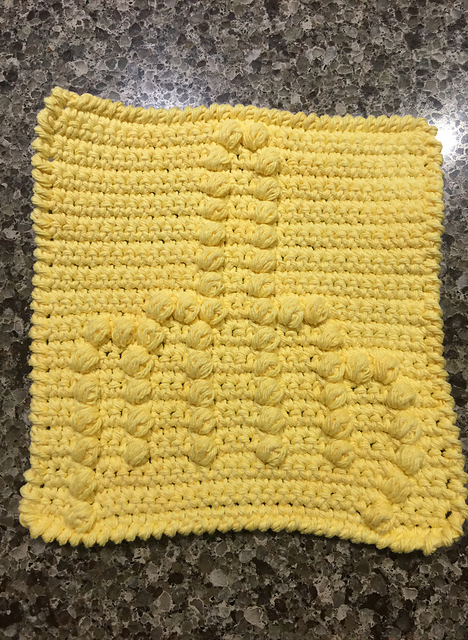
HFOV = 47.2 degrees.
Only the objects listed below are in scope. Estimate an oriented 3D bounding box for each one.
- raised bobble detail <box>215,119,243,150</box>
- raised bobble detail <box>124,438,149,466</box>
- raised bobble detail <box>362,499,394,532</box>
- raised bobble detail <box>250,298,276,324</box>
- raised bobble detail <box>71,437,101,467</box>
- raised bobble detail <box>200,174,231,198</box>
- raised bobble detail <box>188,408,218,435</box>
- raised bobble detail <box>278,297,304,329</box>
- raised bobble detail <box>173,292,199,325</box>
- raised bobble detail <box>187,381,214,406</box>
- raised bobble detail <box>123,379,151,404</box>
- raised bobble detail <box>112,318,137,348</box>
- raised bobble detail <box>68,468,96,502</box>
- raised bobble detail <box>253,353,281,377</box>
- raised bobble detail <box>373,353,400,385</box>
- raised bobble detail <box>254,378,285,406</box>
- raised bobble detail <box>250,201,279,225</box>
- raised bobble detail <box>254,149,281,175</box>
[{"bbox_3d":[-0.002,-0.106,0.310,0.015,0.008,0.018,0,81,0],"label":"raised bobble detail"},{"bbox_3d":[-0.050,0.069,0.281,0.014,0.010,0.014,0,78,0],"label":"raised bobble detail"},{"bbox_3d":[0.072,0.098,0.269,0.016,0.009,0.017,0,78,0],"label":"raised bobble detail"},{"bbox_3d":[0.016,-0.005,0.294,0.014,0.008,0.014,0,81,0],"label":"raised bobble detail"},{"bbox_3d":[-0.077,0.069,0.281,0.015,0.010,0.015,0,78,0],"label":"raised bobble detail"},{"bbox_3d":[-0.011,-0.076,0.306,0.017,0.009,0.013,0,78,0],"label":"raised bobble detail"},{"bbox_3d":[-0.017,0.054,0.284,0.015,0.008,0.014,0,81,0],"label":"raised bobble detail"},{"bbox_3d":[0.031,-0.004,0.294,0.013,0.008,0.016,0,81,0],"label":"raised bobble detail"},{"bbox_3d":[-0.026,-0.006,0.296,0.015,0.010,0.017,0,78,0],"label":"raised bobble detail"},{"bbox_3d":[-0.018,0.039,0.287,0.015,0.010,0.013,0,78,0],"label":"raised bobble detail"},{"bbox_3d":[-0.052,0.038,0.287,0.015,0.010,0.013,0,78,0],"label":"raised bobble detail"},{"bbox_3d":[-0.061,0.007,0.299,0.014,0.009,0.016,0,81,0],"label":"raised bobble detail"},{"bbox_3d":[-0.077,0.085,0.274,0.014,0.009,0.016,0,81,0],"label":"raised bobble detail"},{"bbox_3d":[0.017,0.024,0.283,0.014,0.009,0.013,0,81,0],"label":"raised bobble detail"},{"bbox_3d":[0.082,0.026,0.289,0.015,0.008,0.017,0,81,0],"label":"raised bobble detail"},{"bbox_3d":[0.019,0.038,0.282,0.015,0.009,0.014,0,78,0],"label":"raised bobble detail"},{"bbox_3d":[0.018,-0.060,0.303,0.014,0.008,0.013,0,81,0],"label":"raised bobble detail"},{"bbox_3d":[0.019,-0.088,0.301,0.014,0.009,0.015,0,81,0],"label":"raised bobble detail"}]

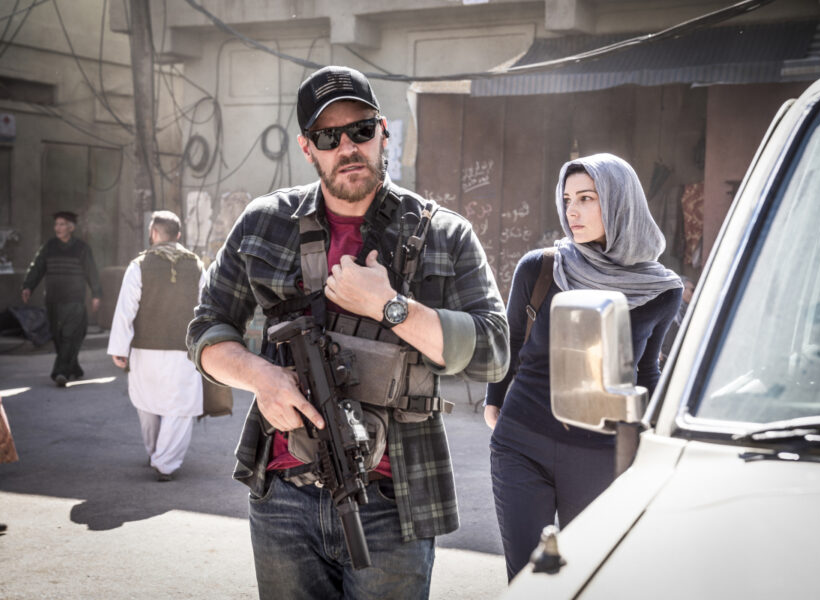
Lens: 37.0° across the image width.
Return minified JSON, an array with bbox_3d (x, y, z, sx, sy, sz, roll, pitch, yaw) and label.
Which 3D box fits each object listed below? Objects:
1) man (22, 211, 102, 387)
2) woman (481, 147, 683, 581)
[{"bbox_3d":[-3.520,-0.020,12.400,0.780,1.750,0.450,0,3,-6],"label":"man"},{"bbox_3d":[0.455,0.510,3.220,0.520,1.750,0.350,1,3,11],"label":"woman"}]

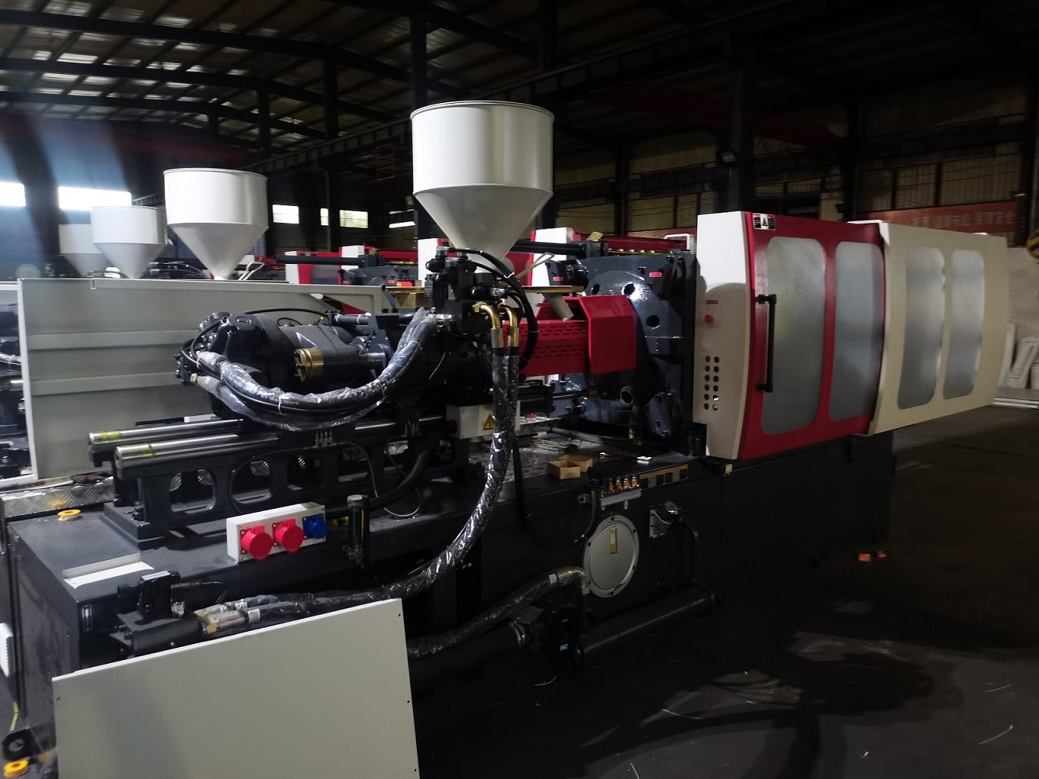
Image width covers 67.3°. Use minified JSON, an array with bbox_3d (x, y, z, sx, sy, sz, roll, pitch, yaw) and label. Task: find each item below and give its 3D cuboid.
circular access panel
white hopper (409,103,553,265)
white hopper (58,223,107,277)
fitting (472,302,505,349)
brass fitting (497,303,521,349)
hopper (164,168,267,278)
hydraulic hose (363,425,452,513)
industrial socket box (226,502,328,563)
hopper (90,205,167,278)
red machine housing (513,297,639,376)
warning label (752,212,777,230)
[{"bbox_3d":[0.413,0.729,3.422,0.382,0.382,0.030,-6,10,-41],"label":"circular access panel"},{"bbox_3d":[-0.164,-0.867,3.504,0.636,0.694,0.636,0,7,0],"label":"white hopper"},{"bbox_3d":[-5.141,-1.615,9.350,0.636,0.694,0.636,-6,10,-41],"label":"white hopper"},{"bbox_3d":[-0.128,-0.263,3.207,0.050,0.188,0.141,-6,10,-41],"label":"fitting"},{"bbox_3d":[-0.063,-0.267,3.265,0.050,0.188,0.141,-6,10,-41],"label":"brass fitting"},{"bbox_3d":[-2.061,-1.103,5.346,0.636,0.694,0.636,-6,10,-41],"label":"hopper"},{"bbox_3d":[-0.423,0.284,2.933,0.392,0.302,0.111,-6,10,-41],"label":"hydraulic hose"},{"bbox_3d":[-0.739,0.447,2.422,0.287,0.126,0.146,-6,10,-41],"label":"industrial socket box"},{"bbox_3d":[-3.740,-1.379,7.509,0.636,0.694,0.636,-6,10,-41],"label":"hopper"},{"bbox_3d":[0.168,-0.266,3.882,0.865,0.387,0.392,-6,10,-41],"label":"red machine housing"},{"bbox_3d":[1.233,-0.843,3.925,0.196,0.076,0.004,-6,3,-41],"label":"warning label"}]

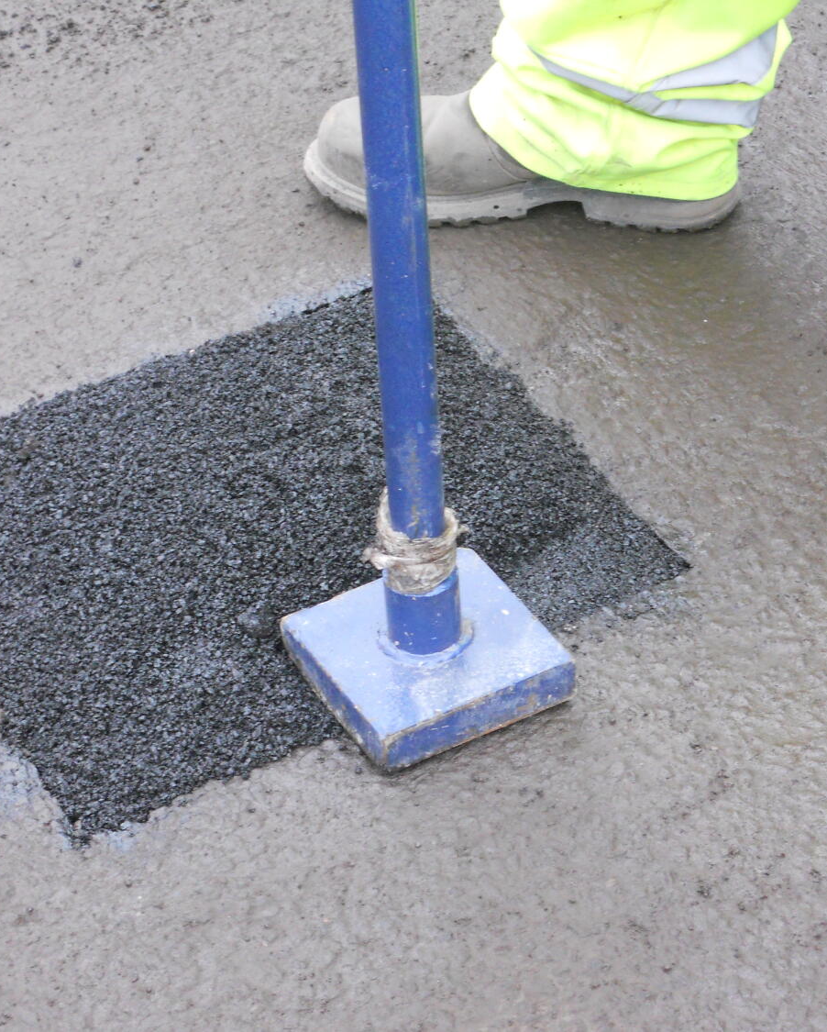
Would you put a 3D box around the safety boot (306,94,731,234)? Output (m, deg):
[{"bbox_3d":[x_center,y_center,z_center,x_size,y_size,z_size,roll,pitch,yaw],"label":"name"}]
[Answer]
[{"bbox_3d":[0.067,-0.303,2.118,0.316,0.185,0.113,6,39,16],"label":"safety boot"}]

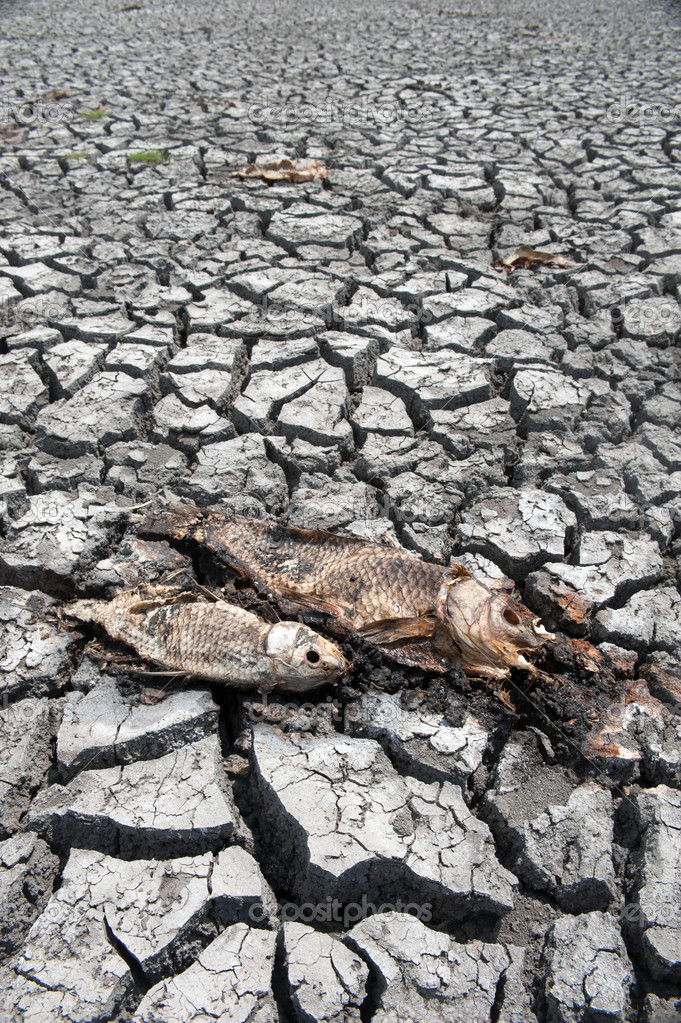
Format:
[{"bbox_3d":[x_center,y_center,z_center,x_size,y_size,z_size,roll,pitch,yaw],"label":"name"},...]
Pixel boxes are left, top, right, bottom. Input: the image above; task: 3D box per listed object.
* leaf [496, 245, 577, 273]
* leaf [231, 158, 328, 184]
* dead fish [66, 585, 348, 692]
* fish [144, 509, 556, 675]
[{"bbox_3d":[0.312,-0.396,1.256,0.122,0.034,0.060,0,36,0],"label":"leaf"},{"bbox_3d":[-0.183,-1.020,2.385,0.285,0.047,0.140,0,36,0],"label":"leaf"},{"bbox_3d":[-0.100,0.093,0.581,0.225,0.036,0.078,9,37,12],"label":"dead fish"},{"bbox_3d":[-0.006,0.057,0.629,0.360,0.046,0.108,16,39,20],"label":"fish"}]

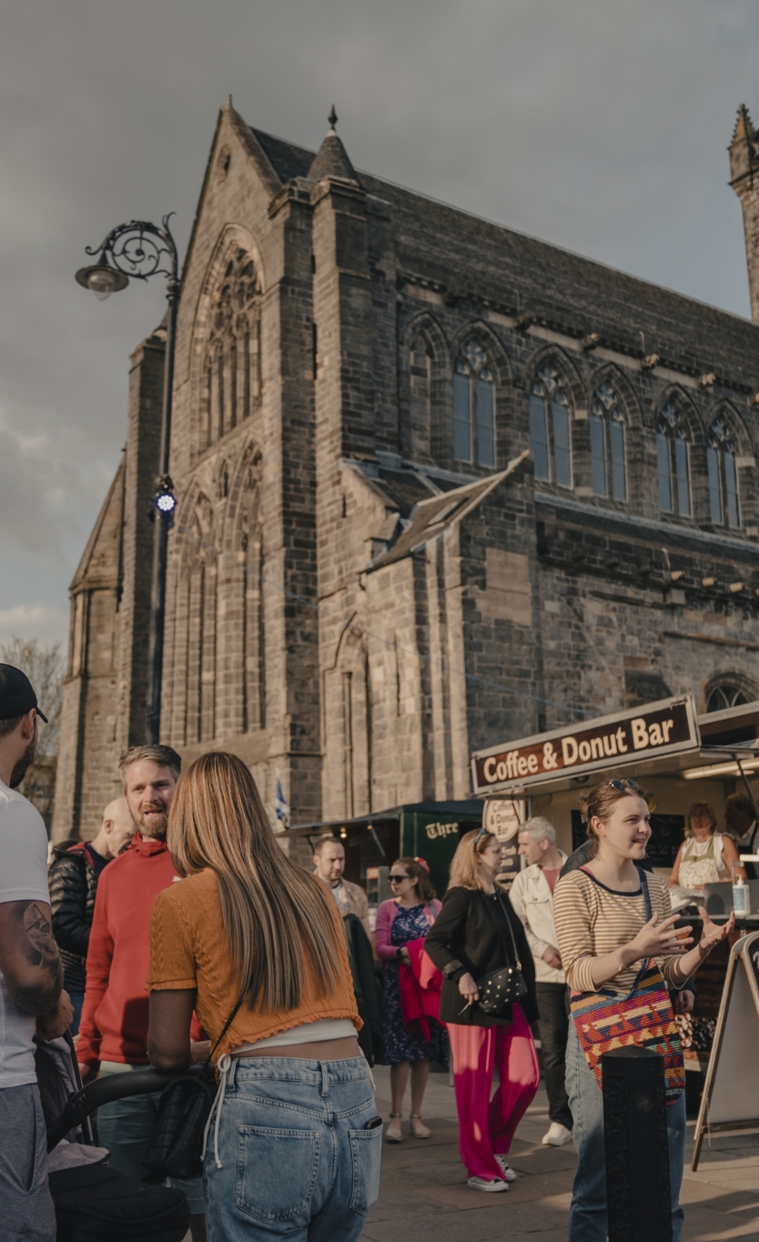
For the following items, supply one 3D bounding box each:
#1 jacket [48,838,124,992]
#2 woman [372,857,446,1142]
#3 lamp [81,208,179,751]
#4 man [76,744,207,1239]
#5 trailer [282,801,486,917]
[{"bbox_3d":[-1.060,1.101,4.650,0.420,0.620,0.550,-10,-16,35],"label":"jacket"},{"bbox_3d":[0.160,2.173,7.253,0.500,1.580,0.380,-4,-13,13],"label":"woman"},{"bbox_3d":[-2.413,-0.186,11.488,1.050,8.110,0.550,4,-14,-21],"label":"lamp"},{"bbox_3d":[-0.647,1.201,3.331,0.540,1.750,0.360,1,-13,-7],"label":"man"},{"bbox_3d":[0.165,2.747,11.114,2.400,2.180,2.500,5,-14,-24],"label":"trailer"}]

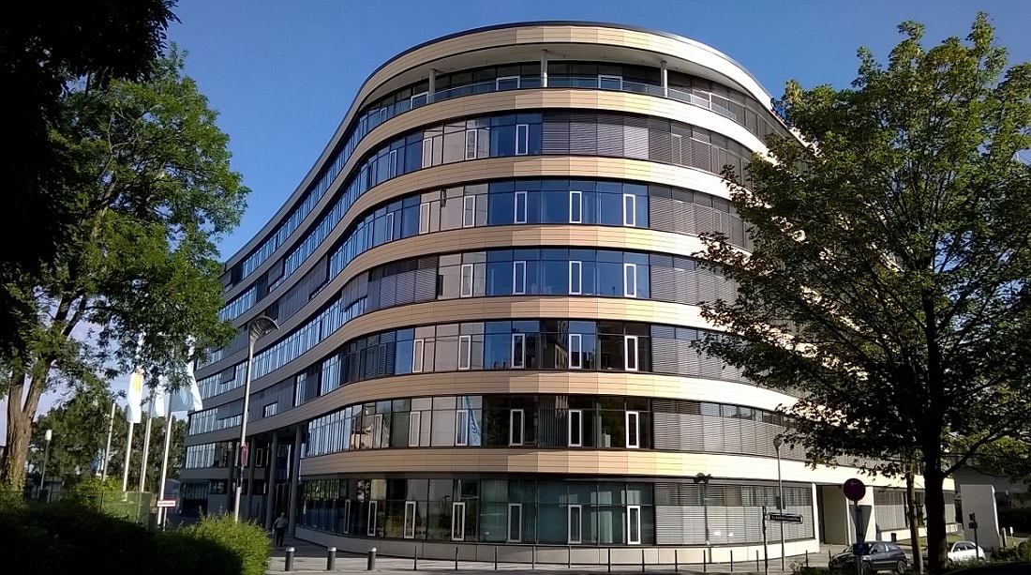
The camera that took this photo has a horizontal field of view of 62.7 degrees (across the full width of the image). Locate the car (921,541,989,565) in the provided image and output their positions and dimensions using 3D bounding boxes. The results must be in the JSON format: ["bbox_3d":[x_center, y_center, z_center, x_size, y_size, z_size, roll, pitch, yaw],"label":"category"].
[{"bbox_3d":[21.475,13.278,41.841,3.900,1.420,1.680,8,-15,-26],"label":"car"}]

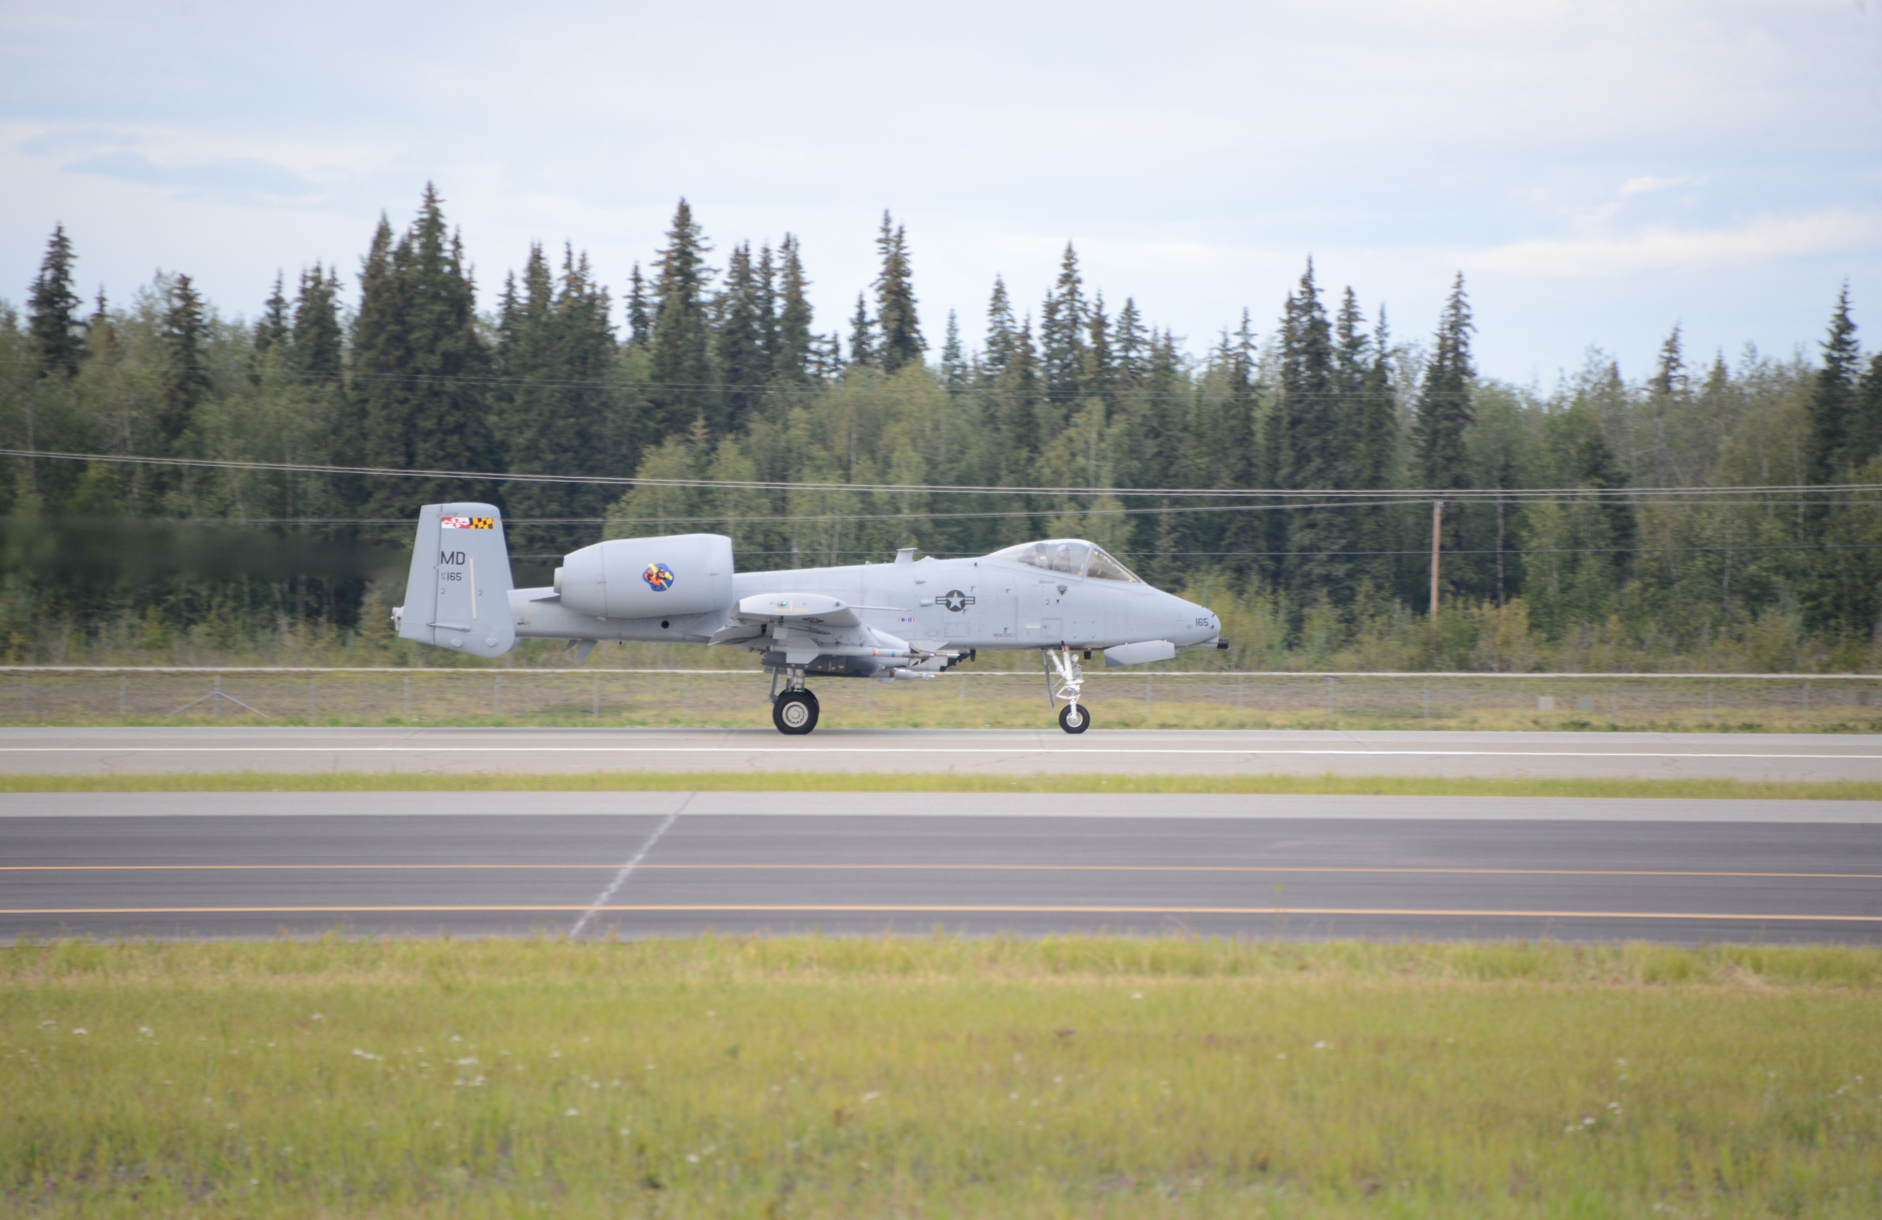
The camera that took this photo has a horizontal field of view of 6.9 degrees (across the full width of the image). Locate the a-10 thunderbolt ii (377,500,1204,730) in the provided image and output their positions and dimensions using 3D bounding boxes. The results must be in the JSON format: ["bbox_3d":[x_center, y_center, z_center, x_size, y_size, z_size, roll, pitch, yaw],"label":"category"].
[{"bbox_3d":[-2.534,0.171,304.500,16.260,4.470,17.530,0,0,-1],"label":"a-10 thunderbolt ii"}]

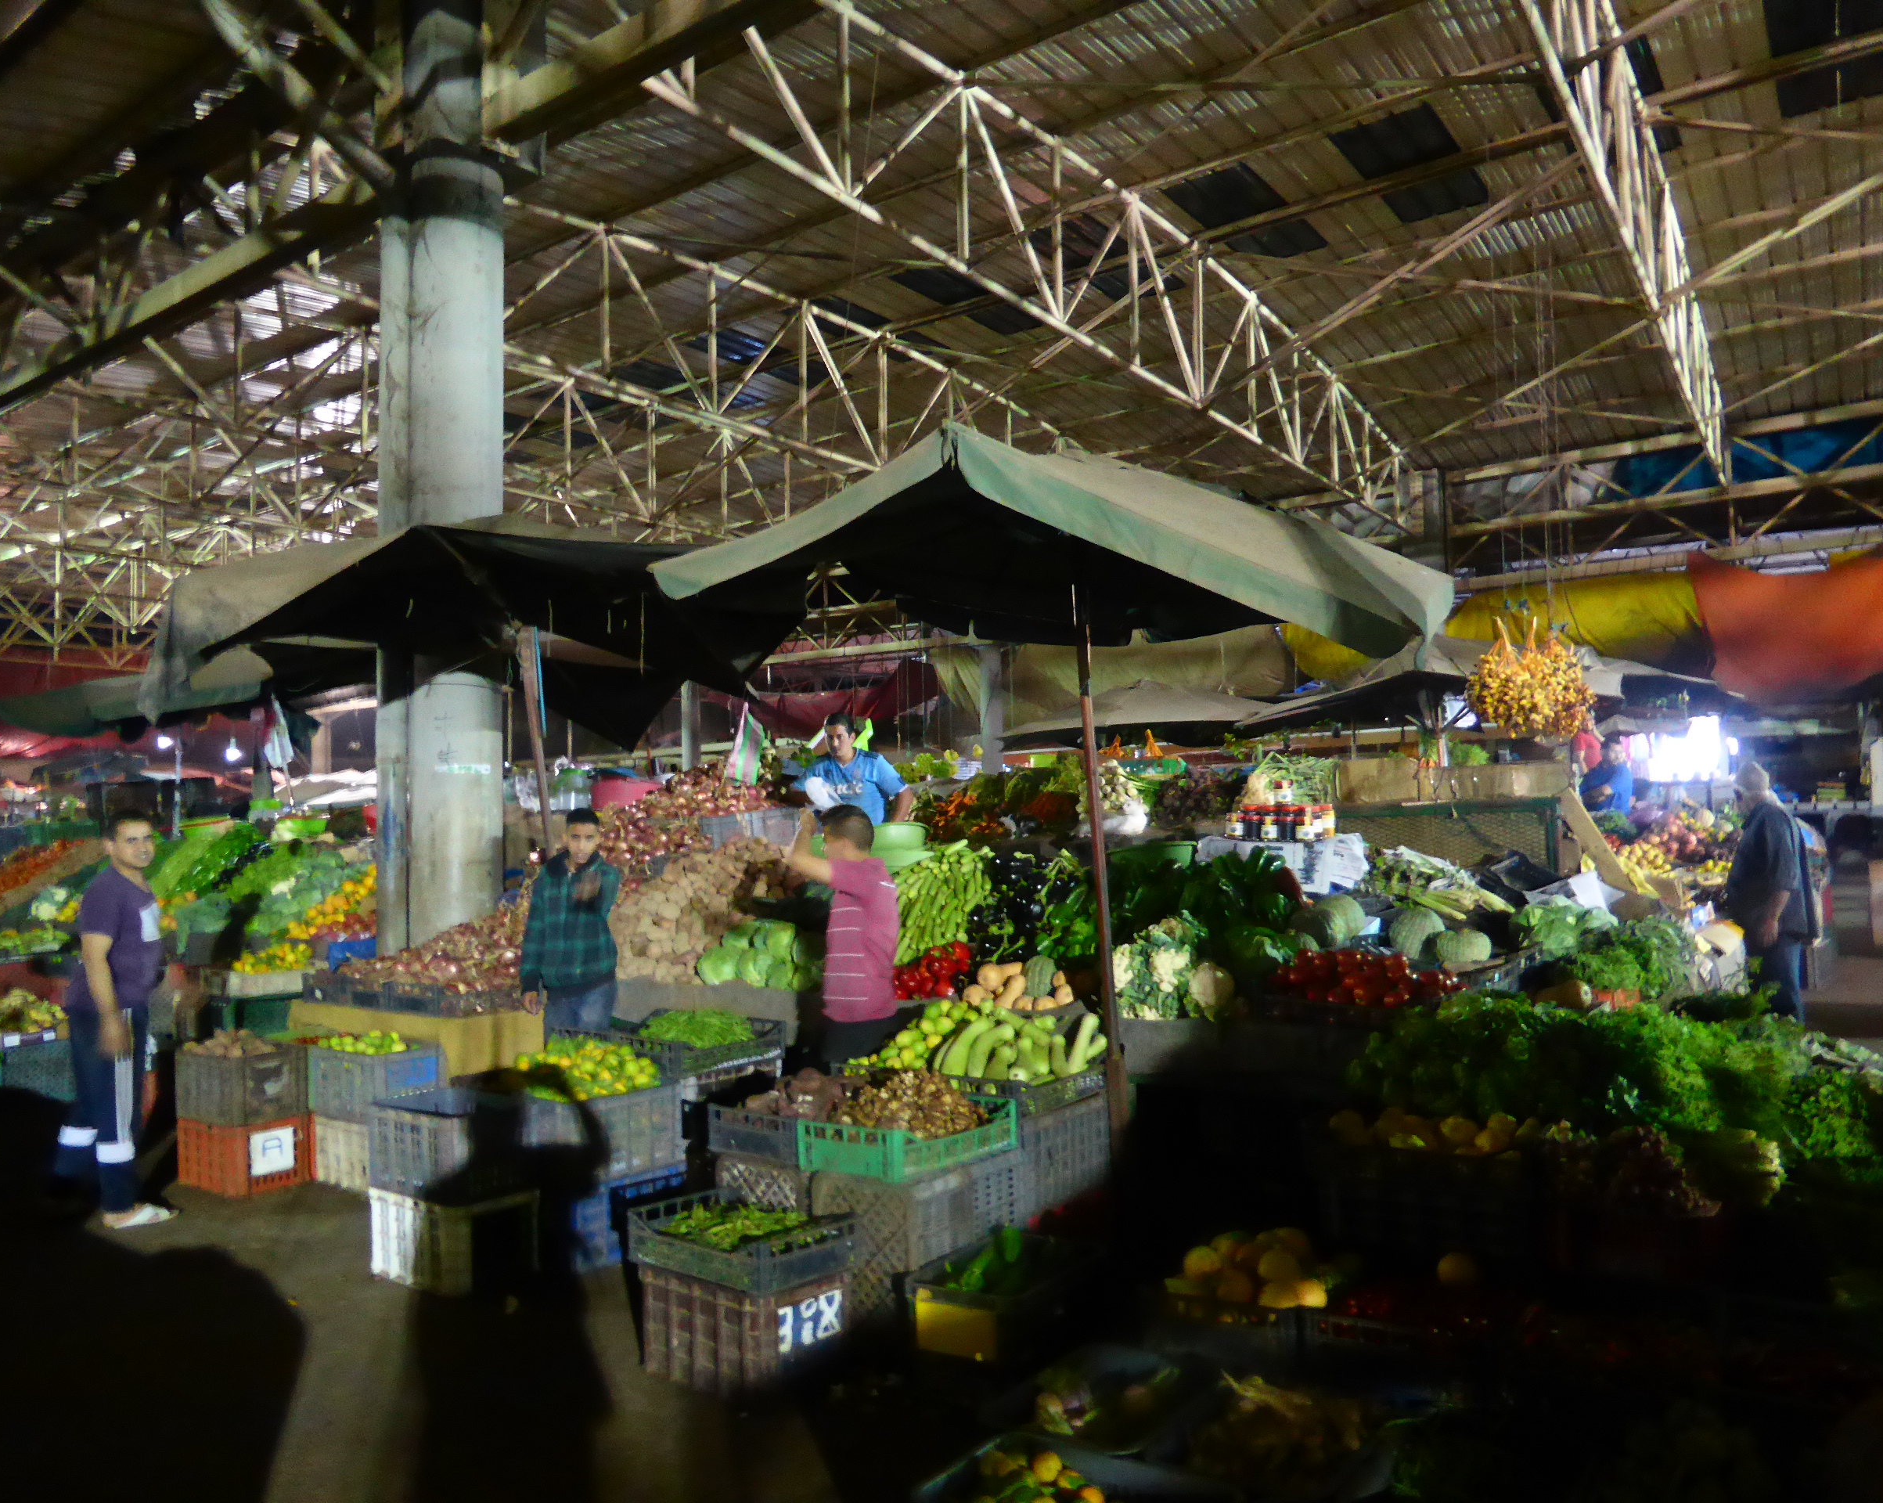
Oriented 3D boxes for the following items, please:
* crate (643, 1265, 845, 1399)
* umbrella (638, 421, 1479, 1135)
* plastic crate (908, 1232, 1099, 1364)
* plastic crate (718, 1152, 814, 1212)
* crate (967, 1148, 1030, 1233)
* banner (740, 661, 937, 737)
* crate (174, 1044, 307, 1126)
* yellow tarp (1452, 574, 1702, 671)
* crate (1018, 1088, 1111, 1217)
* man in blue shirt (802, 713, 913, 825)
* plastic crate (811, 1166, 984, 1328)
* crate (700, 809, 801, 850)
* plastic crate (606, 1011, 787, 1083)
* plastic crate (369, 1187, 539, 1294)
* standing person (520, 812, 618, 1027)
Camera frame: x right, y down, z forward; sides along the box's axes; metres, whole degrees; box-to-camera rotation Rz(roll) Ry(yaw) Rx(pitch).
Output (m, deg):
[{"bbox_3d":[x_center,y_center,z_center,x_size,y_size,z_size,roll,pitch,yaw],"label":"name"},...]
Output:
[{"bbox_3d":[-0.583,1.693,4.301,0.534,0.309,0.320,-3,-3,36],"label":"crate"},{"bbox_3d":[0.457,0.353,6.240,2.500,3.120,2.500,0,-3,-34],"label":"umbrella"},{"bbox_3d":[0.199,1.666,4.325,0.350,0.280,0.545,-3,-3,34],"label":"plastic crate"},{"bbox_3d":[-0.449,1.555,4.626,0.384,0.550,0.340,-3,-3,37],"label":"plastic crate"},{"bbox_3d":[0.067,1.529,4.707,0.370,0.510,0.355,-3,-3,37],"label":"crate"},{"bbox_3d":[-2.093,-1.087,30.000,5.000,1.700,0.600,-3,-3,39],"label":"banner"},{"bbox_3d":[-3.259,1.547,6.771,0.534,0.315,0.334,-3,-3,31],"label":"crate"},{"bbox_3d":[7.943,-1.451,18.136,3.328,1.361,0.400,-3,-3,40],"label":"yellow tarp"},{"bbox_3d":[0.306,1.409,5.200,0.335,0.310,0.545,-3,-3,38],"label":"crate"},{"bbox_3d":[-0.448,0.648,7.562,0.580,1.700,0.380,-2,-3,14],"label":"man in blue shirt"},{"bbox_3d":[-0.161,1.592,4.606,0.350,0.525,0.335,-3,-3,32],"label":"plastic crate"},{"bbox_3d":[-0.889,0.471,7.358,0.530,0.310,0.350,-7,-4,15],"label":"crate"},{"bbox_3d":[-1.025,1.251,6.108,0.430,0.145,0.600,-3,-3,36],"label":"plastic crate"},{"bbox_3d":[-1.800,1.769,5.345,0.539,0.311,0.347,-3,-3,37],"label":"plastic crate"},{"bbox_3d":[-1.711,1.123,6.711,0.470,1.710,0.340,-1,-2,-13],"label":"standing person"}]

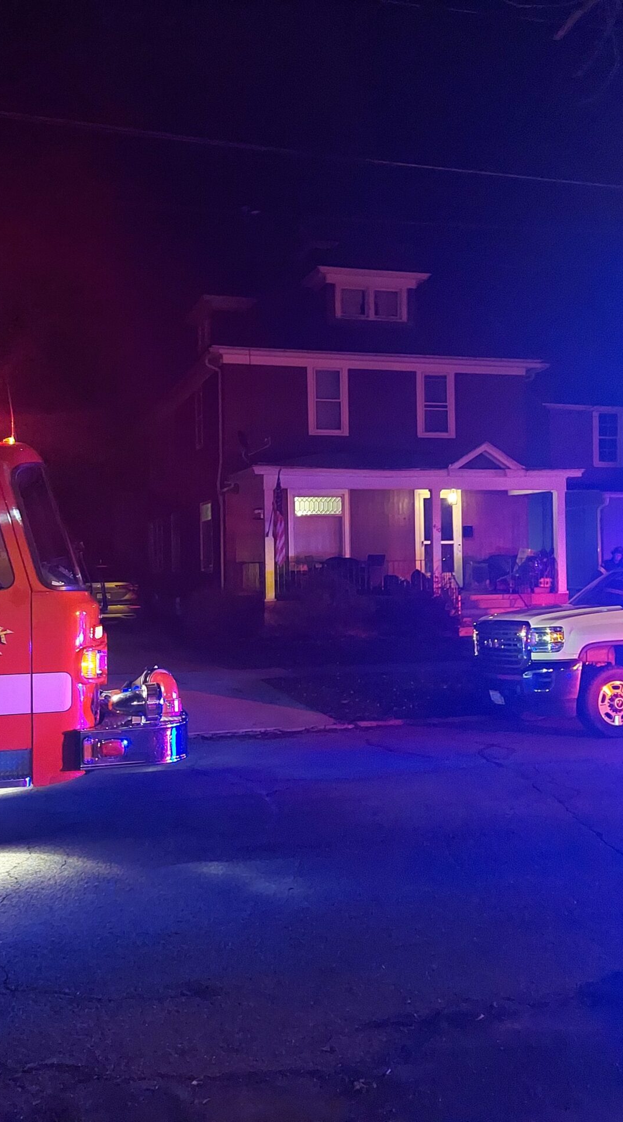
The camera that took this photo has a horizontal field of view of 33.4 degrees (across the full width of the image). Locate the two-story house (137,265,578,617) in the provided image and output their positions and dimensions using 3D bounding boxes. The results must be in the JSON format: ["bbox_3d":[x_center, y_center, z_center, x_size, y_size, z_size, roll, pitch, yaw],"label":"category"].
[{"bbox_3d":[0.530,-2.984,26.252,7.918,9.191,12.006,-1,0,-16],"label":"two-story house"}]

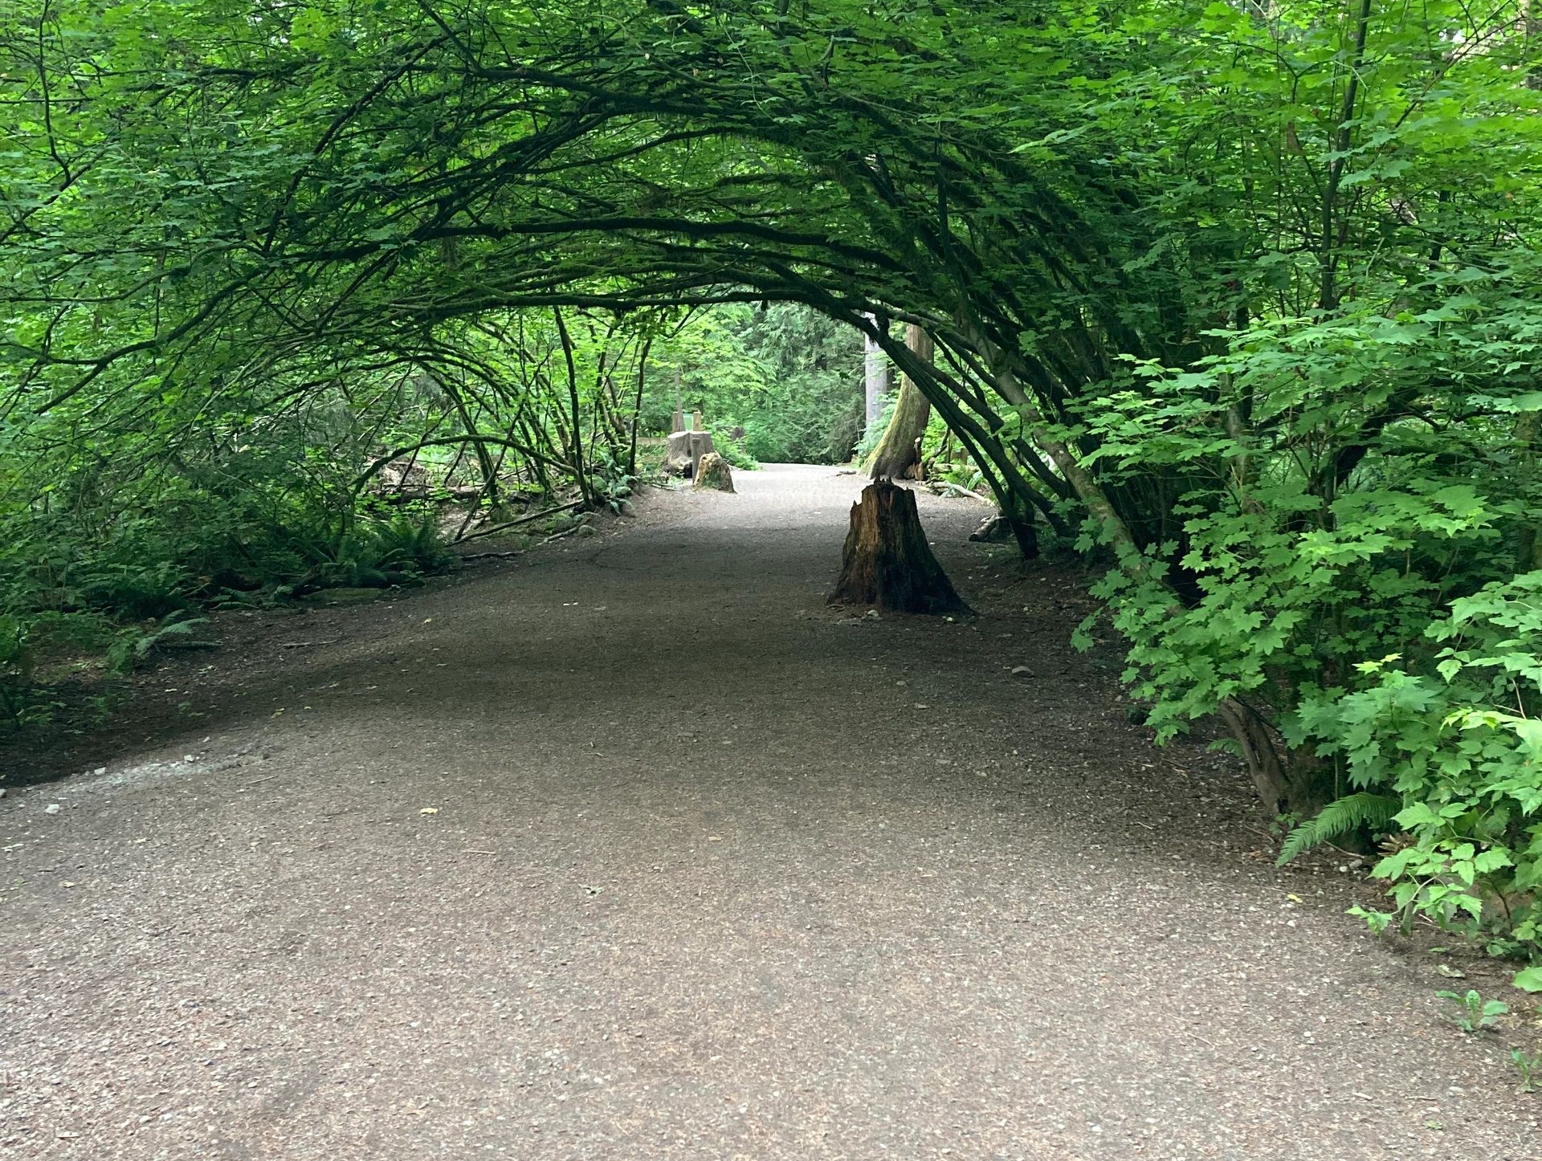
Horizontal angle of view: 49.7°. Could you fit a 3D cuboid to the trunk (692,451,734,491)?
[{"bbox_3d":[-0.898,-1.759,26.739,0.680,0.619,0.646,0,6,0],"label":"trunk"}]

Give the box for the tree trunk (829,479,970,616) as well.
[{"bbox_3d":[0.937,-0.285,12.087,1.018,0.910,0.967,0,6,0],"label":"tree trunk"}]

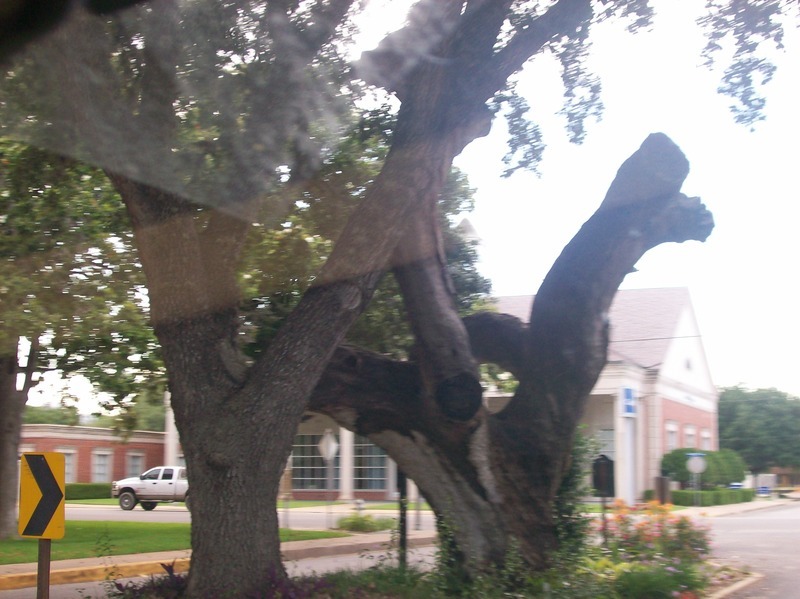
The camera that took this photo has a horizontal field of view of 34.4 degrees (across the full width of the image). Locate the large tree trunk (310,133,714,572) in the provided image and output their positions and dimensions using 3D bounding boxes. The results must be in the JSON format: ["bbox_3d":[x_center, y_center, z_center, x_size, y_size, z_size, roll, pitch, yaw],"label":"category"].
[{"bbox_3d":[1.647,0.721,20.464,6.300,7.000,3.800,-1,-8,5],"label":"large tree trunk"}]

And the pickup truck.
[{"bbox_3d":[-10.850,9.014,61.725,5.800,2.080,2.050,-3,-8,22],"label":"pickup truck"}]

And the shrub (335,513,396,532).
[{"bbox_3d":[-0.926,5.953,34.734,1.500,0.520,1.150,0,-8,-2],"label":"shrub"}]

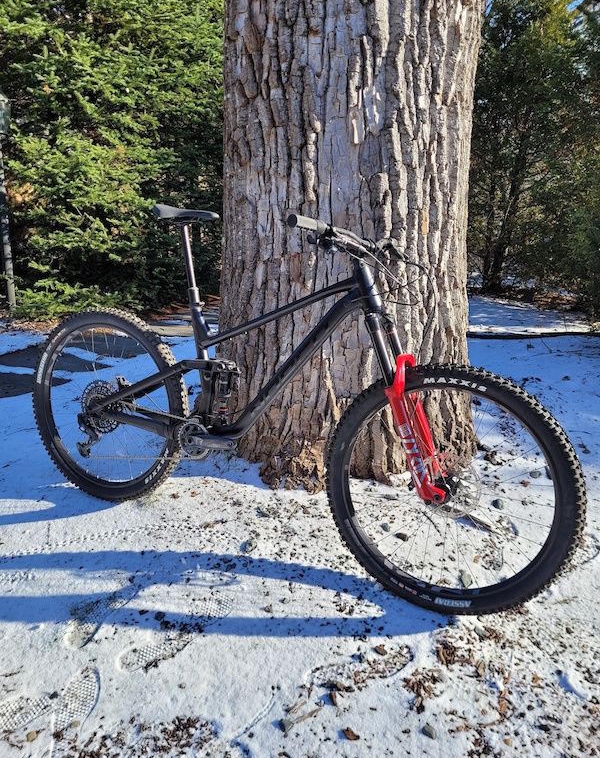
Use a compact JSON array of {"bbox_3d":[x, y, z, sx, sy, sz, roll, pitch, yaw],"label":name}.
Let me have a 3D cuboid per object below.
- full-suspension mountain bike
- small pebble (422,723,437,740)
[{"bbox_3d":[-0.139,0.029,1.993,2.048,1.125,0.790,11,11,24],"label":"full-suspension mountain bike"},{"bbox_3d":[0.294,0.801,1.363,0.025,0.019,0.037,-11,20,-39],"label":"small pebble"}]

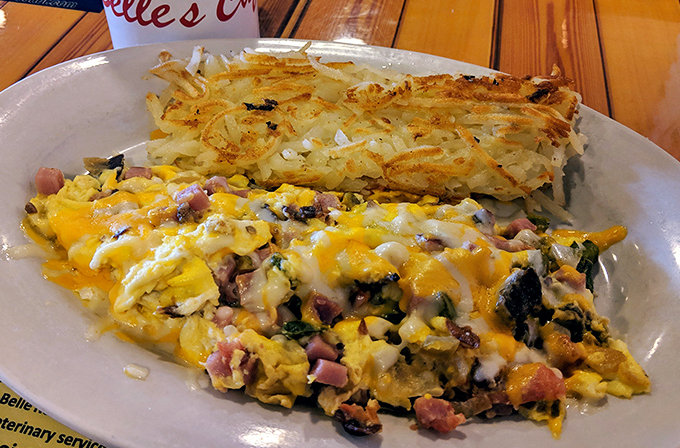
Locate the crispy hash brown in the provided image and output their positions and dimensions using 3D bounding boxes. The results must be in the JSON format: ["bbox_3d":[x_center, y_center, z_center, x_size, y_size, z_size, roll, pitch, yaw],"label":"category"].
[{"bbox_3d":[0.011,-0.050,0.244,0.178,0.034,0.060,4,49,0],"label":"crispy hash brown"}]

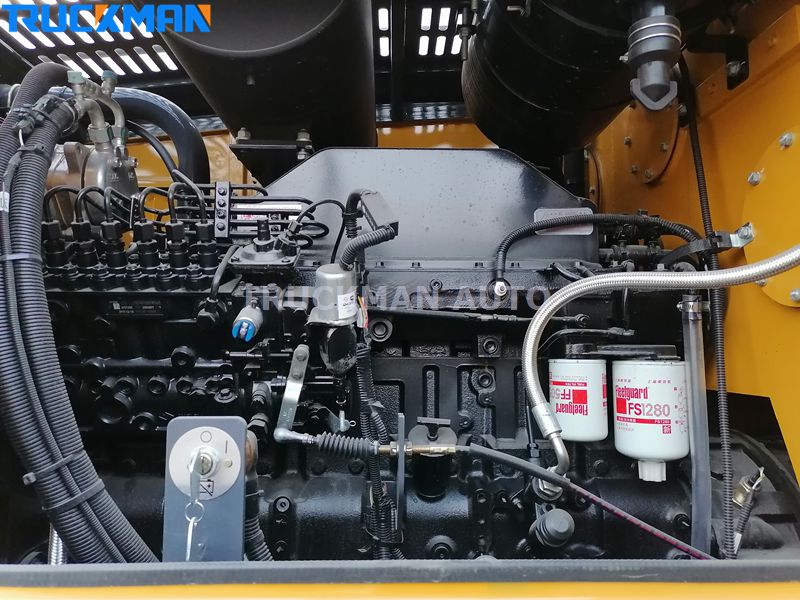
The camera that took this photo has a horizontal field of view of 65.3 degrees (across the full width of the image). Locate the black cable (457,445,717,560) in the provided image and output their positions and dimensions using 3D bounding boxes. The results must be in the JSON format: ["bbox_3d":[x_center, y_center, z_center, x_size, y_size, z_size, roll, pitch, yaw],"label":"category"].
[{"bbox_3d":[0.206,0.224,0.690,0.268,0.122,0.060,0,-5,0],"label":"black cable"}]

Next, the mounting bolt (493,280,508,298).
[{"bbox_3d":[0.149,-0.016,0.925,0.019,0.021,0.012,0,-5,0],"label":"mounting bolt"}]

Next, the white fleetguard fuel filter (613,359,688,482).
[{"bbox_3d":[0.333,0.161,0.828,0.095,0.155,0.095,-3,-5,33],"label":"white fleetguard fuel filter"}]

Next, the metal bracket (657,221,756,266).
[{"bbox_3d":[0.518,-0.094,1.054,0.138,0.056,0.060,0,-5,0],"label":"metal bracket"}]

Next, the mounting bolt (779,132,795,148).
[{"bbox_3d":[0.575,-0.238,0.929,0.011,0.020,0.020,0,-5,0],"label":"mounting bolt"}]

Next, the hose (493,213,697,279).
[{"bbox_3d":[0.304,-0.082,0.960,0.300,0.100,0.060,-1,-4,11],"label":"hose"}]

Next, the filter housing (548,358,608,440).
[{"bbox_3d":[0.247,0.139,0.865,0.078,0.115,0.078,0,-4,6],"label":"filter housing"}]

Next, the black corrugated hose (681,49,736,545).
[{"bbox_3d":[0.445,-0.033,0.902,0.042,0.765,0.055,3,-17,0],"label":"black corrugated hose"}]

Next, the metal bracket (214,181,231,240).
[{"bbox_3d":[-0.252,-0.126,0.885,0.019,0.080,0.024,0,-5,0],"label":"metal bracket"}]

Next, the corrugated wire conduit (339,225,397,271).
[{"bbox_3d":[-0.043,-0.069,0.820,0.073,0.056,0.045,0,-4,0],"label":"corrugated wire conduit"}]

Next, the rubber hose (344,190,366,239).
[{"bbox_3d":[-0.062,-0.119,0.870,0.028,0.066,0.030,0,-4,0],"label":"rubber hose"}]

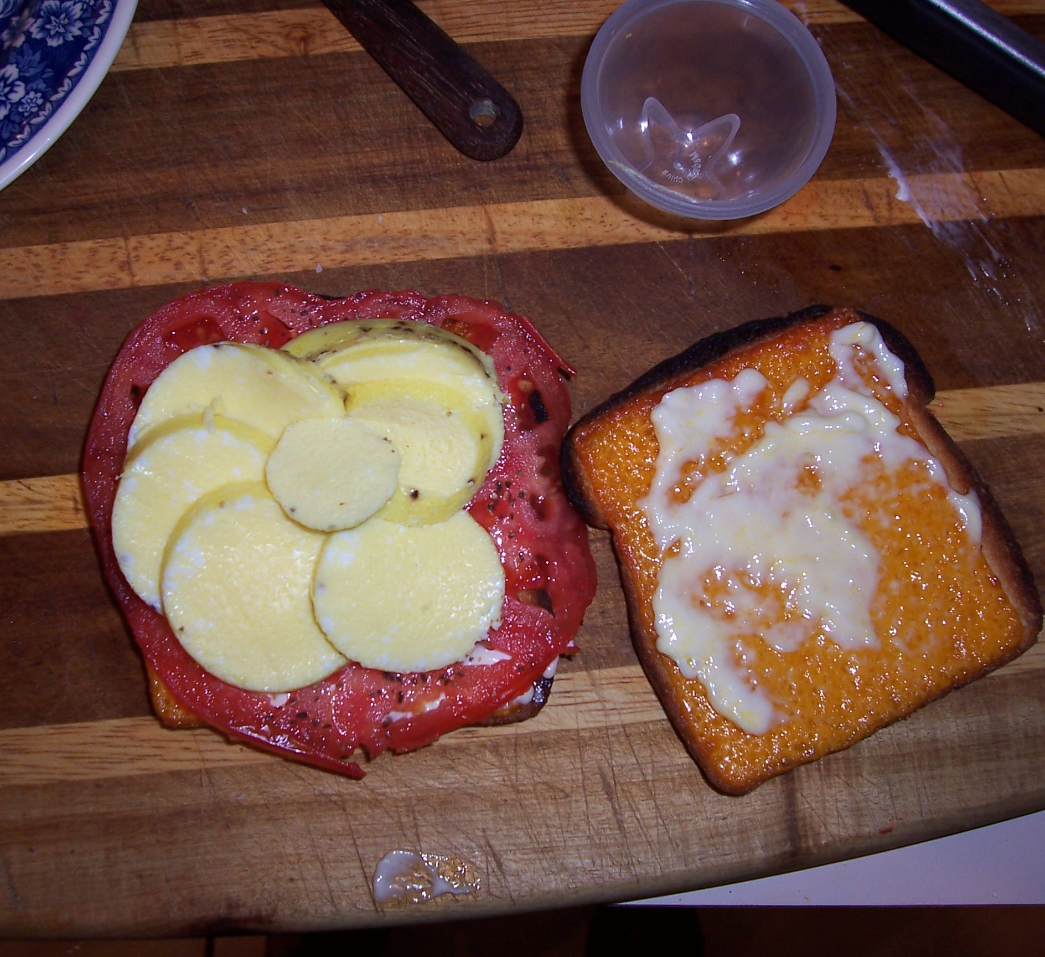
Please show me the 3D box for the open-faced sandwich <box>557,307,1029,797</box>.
[{"bbox_3d":[0.077,0.013,0.353,0.112,0.017,0.121,-23,83,-7],"label":"open-faced sandwich"}]

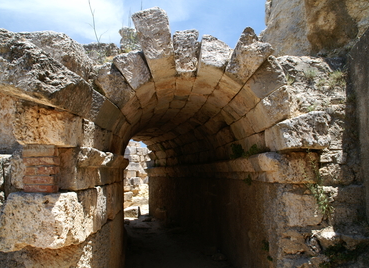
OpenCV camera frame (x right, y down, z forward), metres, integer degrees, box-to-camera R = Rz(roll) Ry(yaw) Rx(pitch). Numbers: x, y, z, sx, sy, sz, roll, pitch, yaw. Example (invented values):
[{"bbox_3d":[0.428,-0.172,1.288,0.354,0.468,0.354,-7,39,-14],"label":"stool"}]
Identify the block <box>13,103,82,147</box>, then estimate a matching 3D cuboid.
[{"bbox_3d":[-1.237,-0.057,2.846,0.480,0.377,0.525,0,-7,-4],"label":"block"}]

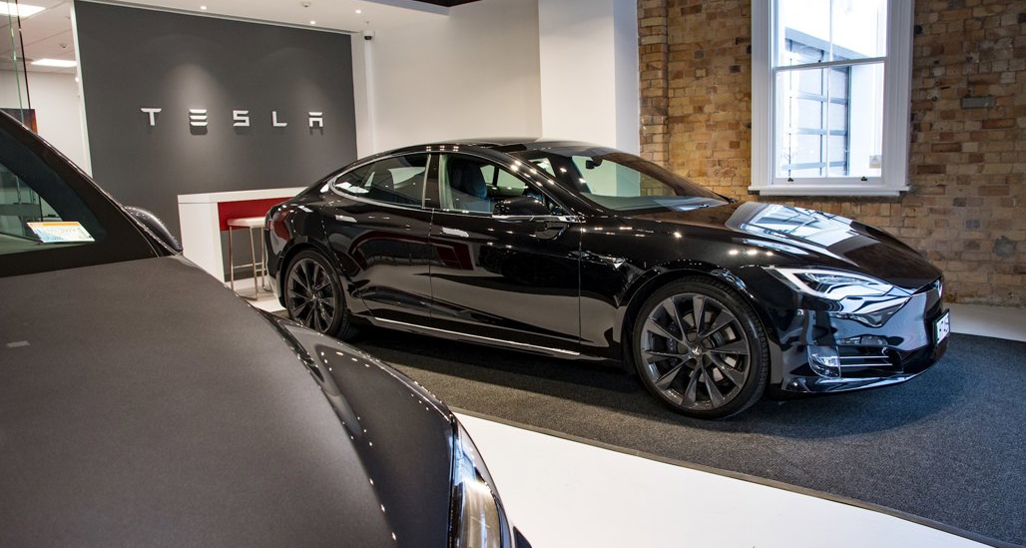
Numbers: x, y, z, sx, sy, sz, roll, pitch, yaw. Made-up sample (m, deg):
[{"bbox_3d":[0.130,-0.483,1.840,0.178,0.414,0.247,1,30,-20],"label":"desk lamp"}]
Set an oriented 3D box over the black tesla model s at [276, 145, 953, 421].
[{"bbox_3d":[0.217,-0.232,4.991,4.980,1.430,2.070,5,11,38],"label":"black tesla model s"}]

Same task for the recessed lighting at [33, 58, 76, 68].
[{"bbox_3d":[-6.766,-3.143,10.572,0.600,0.050,0.600,5,11,37],"label":"recessed lighting"}]

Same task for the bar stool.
[{"bbox_3d":[-2.614,-0.168,7.386,0.460,0.770,0.420,5,11,37],"label":"bar stool"}]

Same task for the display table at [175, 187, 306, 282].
[{"bbox_3d":[-2.561,-0.432,8.116,0.622,1.064,2.200,5,11,37],"label":"display table"}]

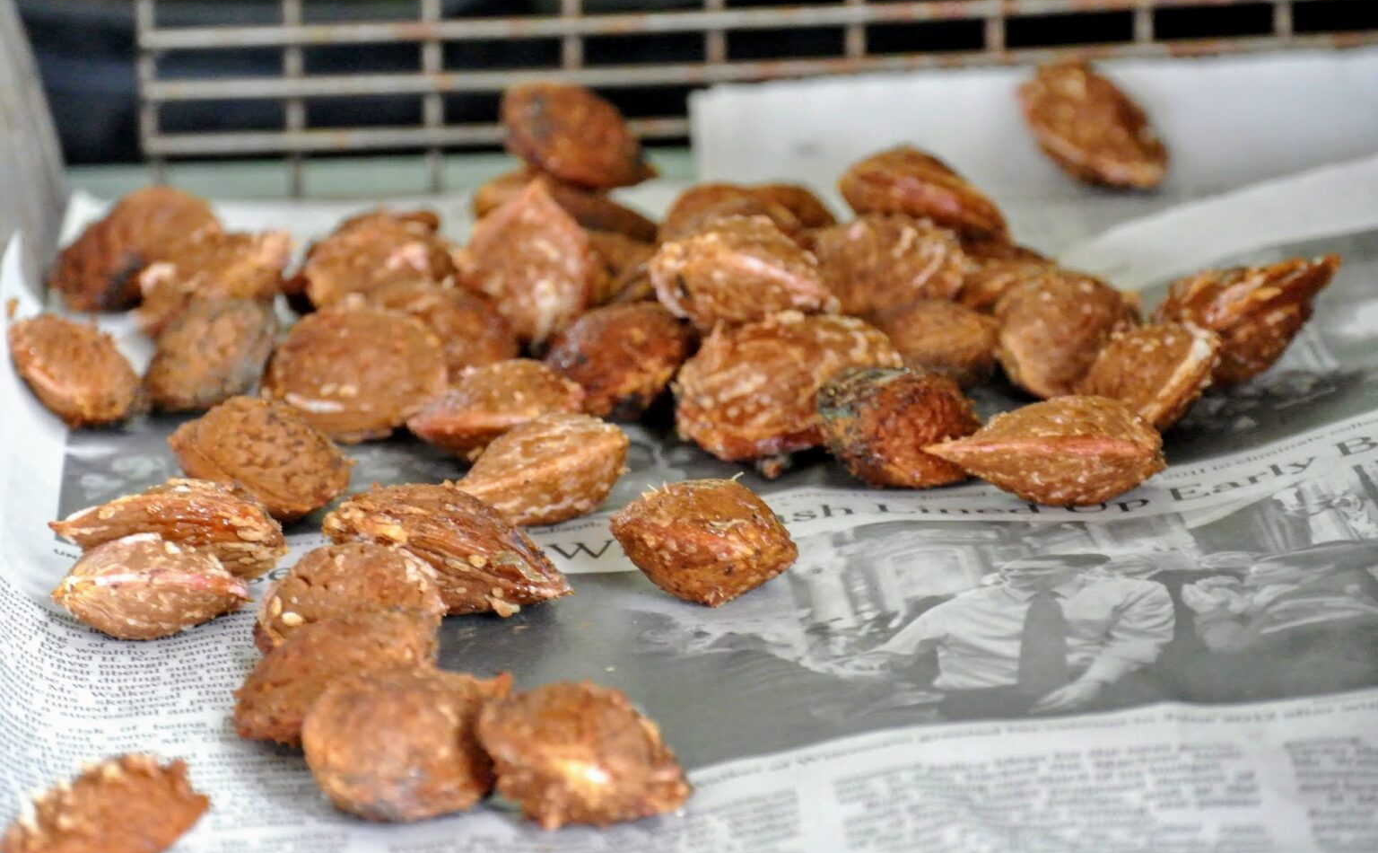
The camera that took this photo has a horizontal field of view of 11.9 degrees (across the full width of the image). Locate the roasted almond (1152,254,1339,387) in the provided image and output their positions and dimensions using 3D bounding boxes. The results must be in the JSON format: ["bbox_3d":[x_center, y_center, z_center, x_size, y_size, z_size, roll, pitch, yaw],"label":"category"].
[{"bbox_3d":[0.088,-0.017,1.043,0.032,0.016,0.022,-30,27,-16],"label":"roasted almond"}]

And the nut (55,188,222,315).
[{"bbox_3d":[-0.103,-0.033,1.225,0.033,0.018,0.025,-27,36,-4],"label":"nut"}]

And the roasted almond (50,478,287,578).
[{"bbox_3d":[-0.083,0.016,1.053,0.038,0.015,0.020,5,27,10],"label":"roasted almond"}]

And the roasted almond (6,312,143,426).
[{"bbox_3d":[-0.108,-0.010,1.160,0.022,0.018,0.029,-12,32,-39],"label":"roasted almond"}]

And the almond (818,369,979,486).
[{"bbox_3d":[0.034,0.000,1.056,0.026,0.018,0.024,6,23,14],"label":"almond"}]

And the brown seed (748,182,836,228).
[{"bbox_3d":[0.012,-0.033,1.140,0.027,0.017,0.024,6,28,14],"label":"brown seed"}]

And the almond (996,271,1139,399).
[{"bbox_3d":[0.068,-0.016,1.180,0.025,0.019,0.033,10,29,15],"label":"almond"}]

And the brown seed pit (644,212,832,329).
[{"bbox_3d":[0.010,-0.027,1.175,0.035,0.019,0.025,15,11,15],"label":"brown seed pit"}]

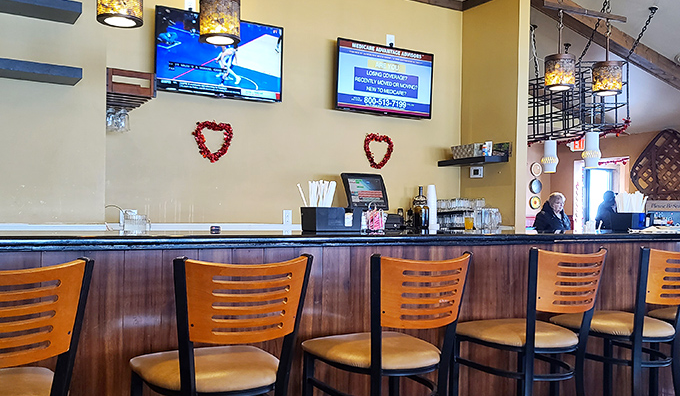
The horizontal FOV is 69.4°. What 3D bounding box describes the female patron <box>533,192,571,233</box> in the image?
[{"bbox_3d":[2.430,0.560,5.500,0.500,1.280,0.620,2,-1,-30],"label":"female patron"}]

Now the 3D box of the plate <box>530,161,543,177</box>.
[{"bbox_3d":[3.120,-0.447,7.800,0.235,0.235,0.030,2,-1,-27],"label":"plate"}]

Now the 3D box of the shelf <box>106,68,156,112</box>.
[{"bbox_3d":[-1.225,-0.597,2.780,0.245,0.135,0.500,2,-1,-31],"label":"shelf"}]

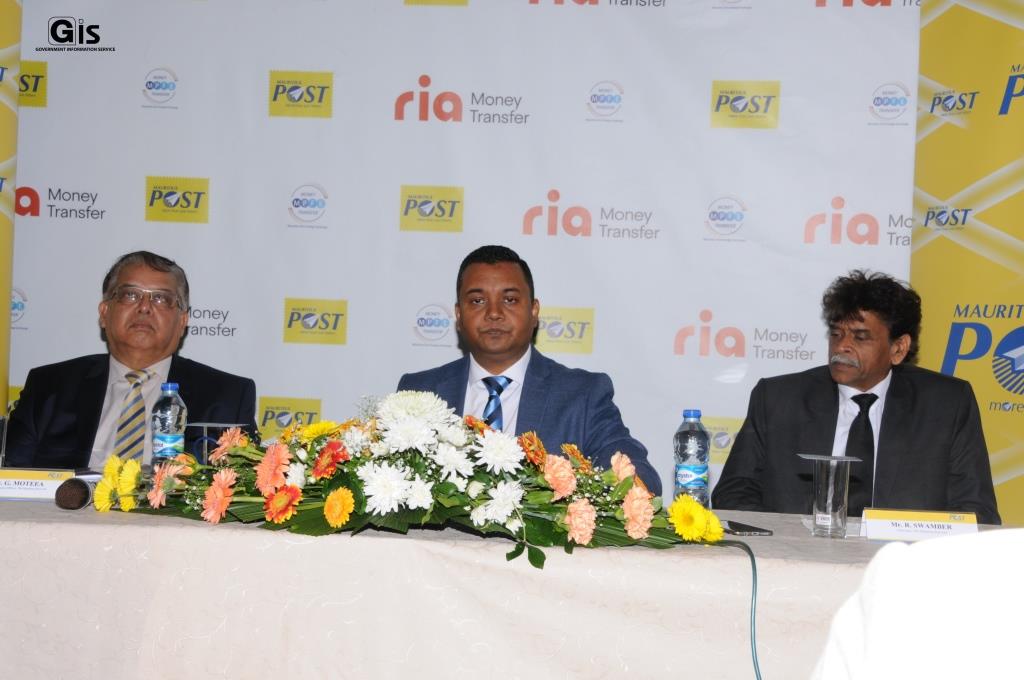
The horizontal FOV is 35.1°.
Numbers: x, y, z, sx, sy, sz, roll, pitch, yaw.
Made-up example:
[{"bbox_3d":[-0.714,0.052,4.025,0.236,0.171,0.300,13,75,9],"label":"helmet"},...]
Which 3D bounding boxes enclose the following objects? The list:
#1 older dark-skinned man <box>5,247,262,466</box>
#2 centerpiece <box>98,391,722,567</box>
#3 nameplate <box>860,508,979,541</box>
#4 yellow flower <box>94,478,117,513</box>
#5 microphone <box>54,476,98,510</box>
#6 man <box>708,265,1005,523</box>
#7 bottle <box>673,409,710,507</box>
[{"bbox_3d":[-0.820,0.437,3.390,0.560,1.240,0.720,2,0,0],"label":"older dark-skinned man"},{"bbox_3d":[-0.170,0.216,2.700,1.030,0.250,0.360,2,0,5],"label":"centerpiece"},{"bbox_3d":[0.717,0.321,2.830,0.200,0.053,0.060,2,0,2],"label":"nameplate"},{"bbox_3d":[-0.700,0.266,2.790,0.035,0.057,0.057,2,0,-6],"label":"yellow flower"},{"bbox_3d":[-0.730,0.266,2.830,0.054,0.054,0.180,2,0,23],"label":"microphone"},{"bbox_3d":[0.720,0.484,3.290,0.590,1.250,0.720,2,0,7],"label":"man"},{"bbox_3d":[0.321,0.227,2.890,0.065,0.210,0.065,2,0,5],"label":"bottle"}]

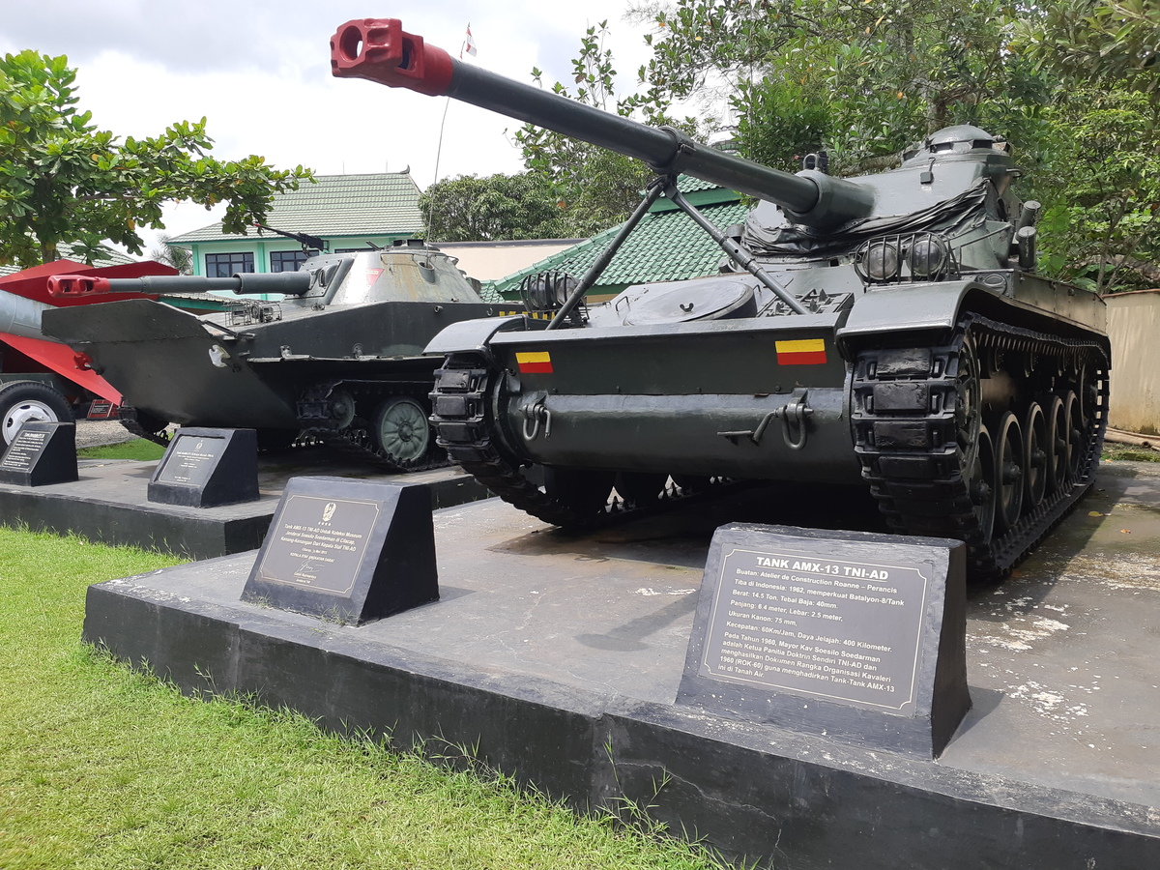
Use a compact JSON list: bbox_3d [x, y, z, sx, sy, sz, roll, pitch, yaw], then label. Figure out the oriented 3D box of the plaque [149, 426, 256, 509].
[{"bbox_3d":[-2.845,0.230,6.543,0.810,0.525,0.449,1,6,38],"label":"plaque"}]

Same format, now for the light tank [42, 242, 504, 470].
[{"bbox_3d":[-1.942,-1.006,9.806,3.150,2.310,7.540,1,6,34],"label":"light tank"}]

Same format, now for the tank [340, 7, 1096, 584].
[{"bbox_3d":[1.242,-0.705,5.005,2.530,2.350,6.350,1,6,36],"label":"tank"}]

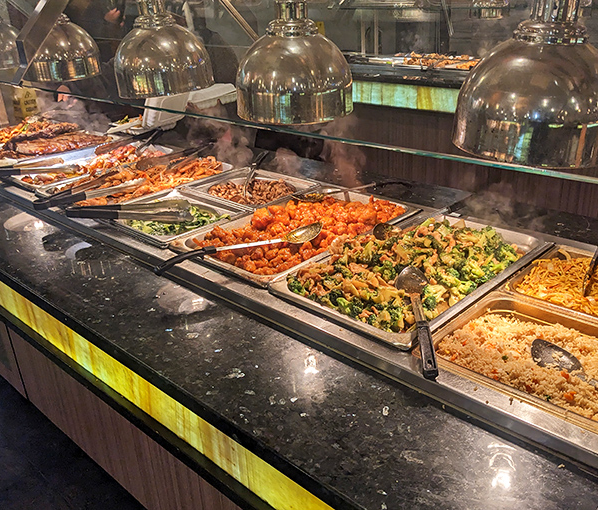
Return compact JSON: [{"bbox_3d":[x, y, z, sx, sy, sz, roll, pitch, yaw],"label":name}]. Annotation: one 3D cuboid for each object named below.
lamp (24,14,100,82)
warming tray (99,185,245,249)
[{"bbox_3d":[-0.850,-0.732,1.875,0.270,0.225,0.270,19,33,38],"label":"lamp"},{"bbox_3d":[-0.323,-0.080,1.381,0.320,0.085,0.265,19,33,38],"label":"warming tray"}]

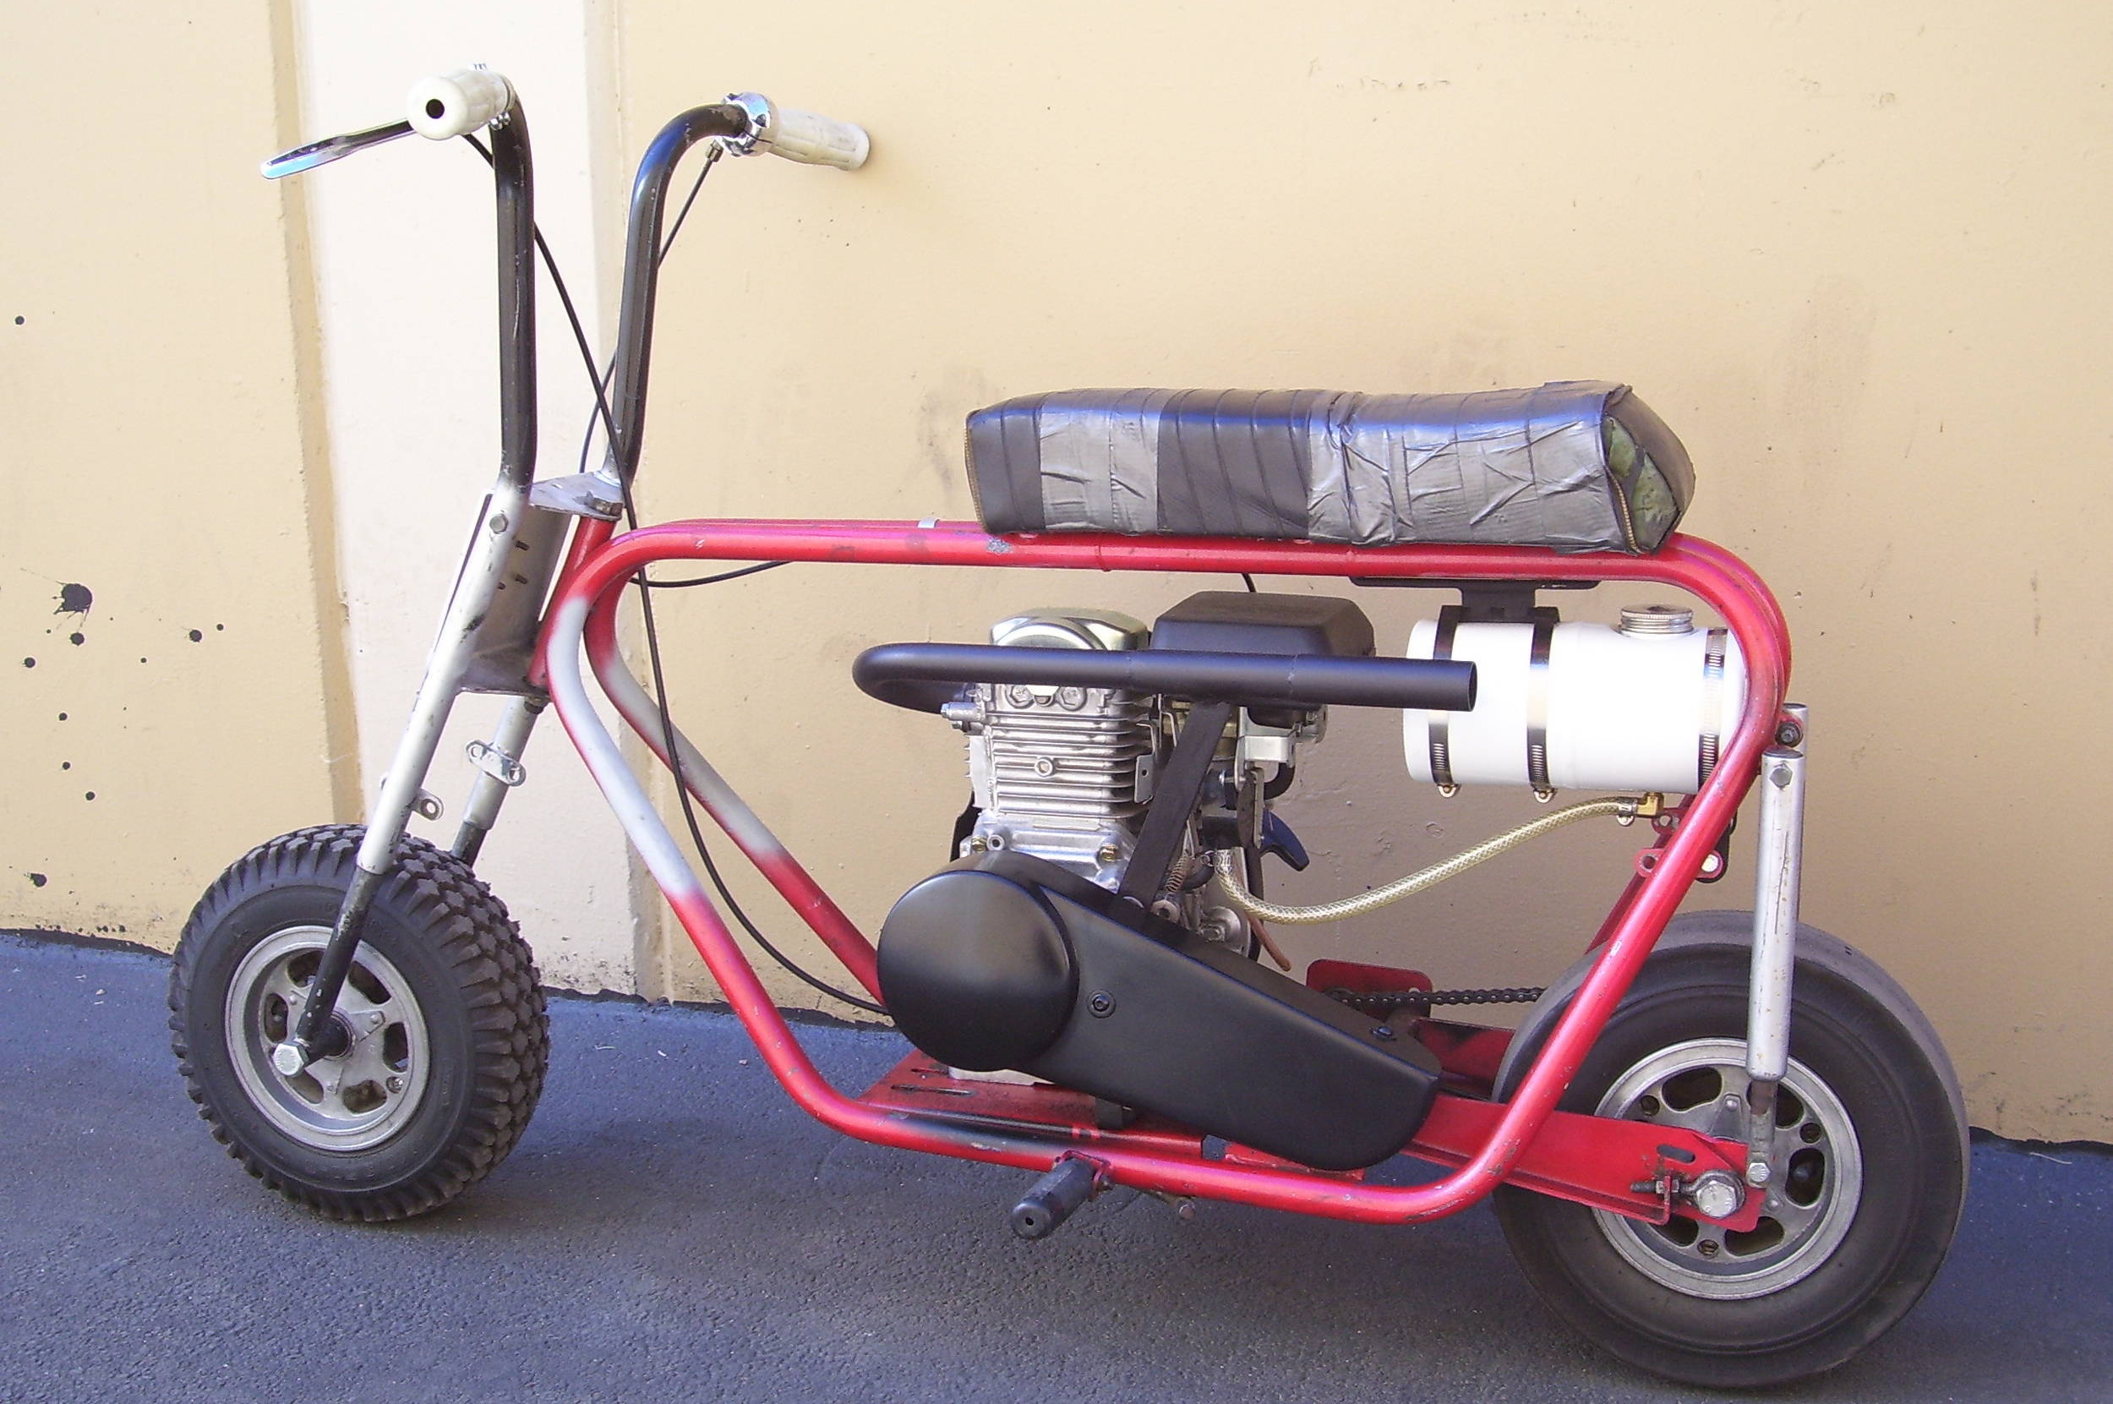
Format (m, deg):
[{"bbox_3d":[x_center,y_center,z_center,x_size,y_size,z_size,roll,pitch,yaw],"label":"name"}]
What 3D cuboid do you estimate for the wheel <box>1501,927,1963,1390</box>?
[{"bbox_3d":[0.442,0.295,1.700,0.310,0.310,0.125,3,11,15],"label":"wheel"}]

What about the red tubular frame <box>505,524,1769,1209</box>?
[{"bbox_3d":[0.041,0.097,1.774,0.882,0.466,0.211,3,11,15],"label":"red tubular frame"}]

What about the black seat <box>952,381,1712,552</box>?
[{"bbox_3d":[0.186,-0.163,1.687,0.451,0.100,0.201,3,11,15],"label":"black seat"}]

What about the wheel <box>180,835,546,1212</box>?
[{"bbox_3d":[-0.532,0.245,1.957,0.308,0.308,0.096,4,11,18],"label":"wheel"}]

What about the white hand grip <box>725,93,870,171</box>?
[{"bbox_3d":[-0.199,-0.443,2.004,0.050,0.050,0.138,8,8,35],"label":"white hand grip"}]

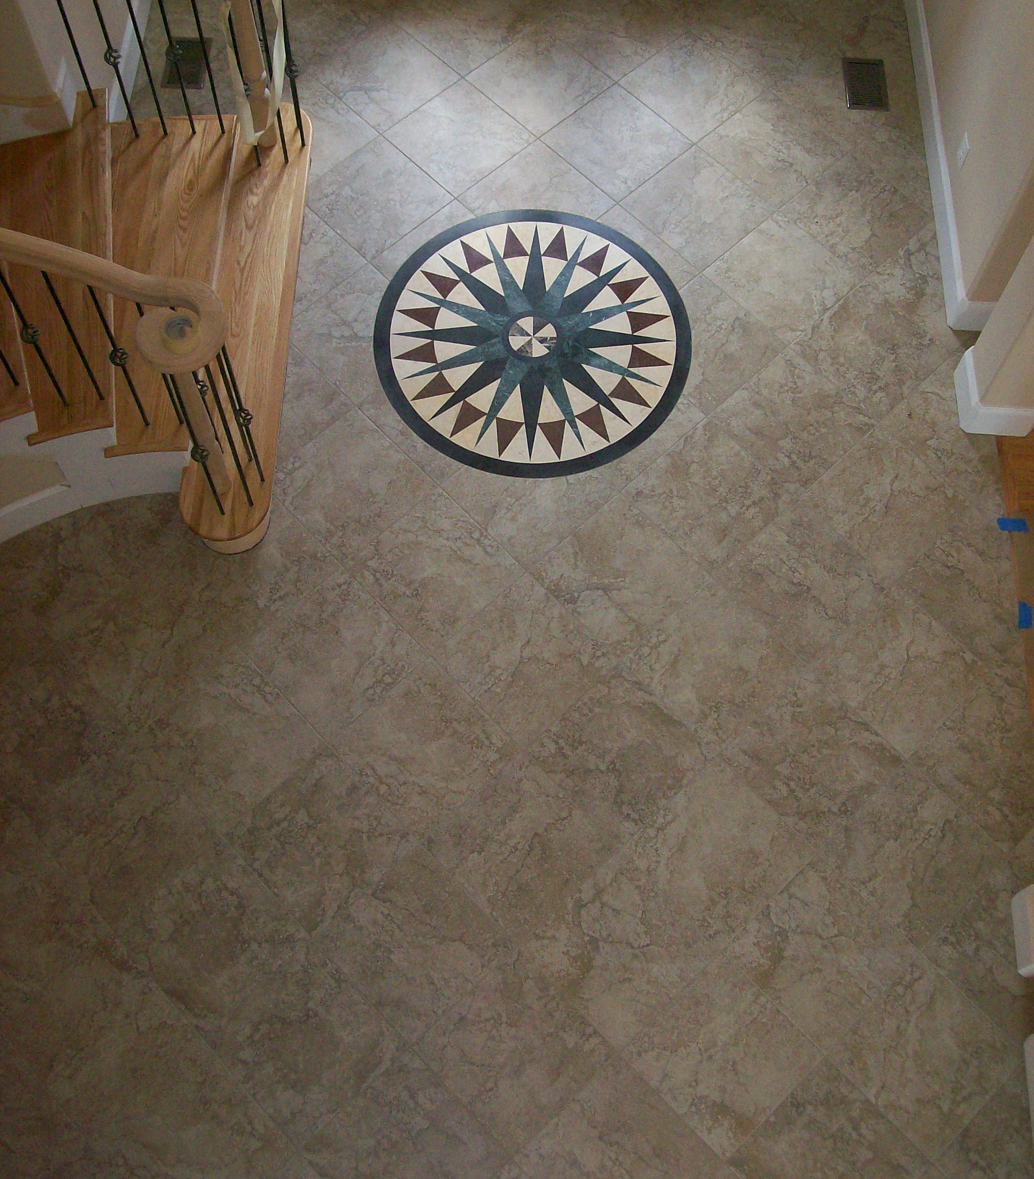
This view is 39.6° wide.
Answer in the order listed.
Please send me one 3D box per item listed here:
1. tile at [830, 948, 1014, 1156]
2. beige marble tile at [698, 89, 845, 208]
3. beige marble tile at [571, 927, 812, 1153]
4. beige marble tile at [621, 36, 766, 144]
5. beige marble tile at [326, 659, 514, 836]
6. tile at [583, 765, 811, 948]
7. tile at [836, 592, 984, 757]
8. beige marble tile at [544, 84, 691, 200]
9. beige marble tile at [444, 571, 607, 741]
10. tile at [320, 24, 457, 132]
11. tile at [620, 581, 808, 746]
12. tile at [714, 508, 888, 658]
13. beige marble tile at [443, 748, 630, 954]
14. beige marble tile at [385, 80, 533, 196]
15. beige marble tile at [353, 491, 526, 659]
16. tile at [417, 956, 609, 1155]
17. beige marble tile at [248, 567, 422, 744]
[{"bbox_3d":[1.273,1.450,4.468,0.457,0.012,0.457,-41,73,-17],"label":"tile"},{"bbox_3d":[1.050,-1.791,5.845,0.457,0.012,0.457,-41,73,-17],"label":"beige marble tile"},{"bbox_3d":[0.639,1.442,4.458,0.457,0.012,0.457,-41,73,-17],"label":"beige marble tile"},{"bbox_3d":[0.737,-2.092,5.975,0.457,0.012,0.457,-41,73,-17],"label":"beige marble tile"},{"bbox_3d":[-0.307,0.530,4.854,0.459,0.012,0.459,-41,73,-17],"label":"beige marble tile"},{"bbox_3d":[0.662,0.858,4.711,0.457,0.012,0.457,-41,73,-17],"label":"tile"},{"bbox_3d":[1.338,0.279,5.002,0.457,0.010,0.457,-41,73,-17],"label":"tile"},{"bbox_3d":[0.410,-1.825,5.867,0.457,0.012,0.457,-41,73,-17],"label":"beige marble tile"},{"bbox_3d":[0.028,0.241,4.985,0.459,0.012,0.459,-41,73,-17],"label":"beige marble tile"},{"bbox_3d":[-0.550,-2.159,6.021,0.459,0.012,0.459,-41,73,-17],"label":"tile"},{"bbox_3d":[0.682,0.261,4.970,0.457,0.012,0.457,-41,73,-17],"label":"tile"},{"bbox_3d":[1.026,-0.031,5.130,0.457,0.010,0.457,-41,73,-17],"label":"tile"},{"bbox_3d":[0.029,0.839,4.665,0.457,0.012,0.457,-41,73,-17],"label":"beige marble tile"},{"bbox_3d":[-0.235,-1.859,5.900,0.457,0.010,0.457,-41,73,-17],"label":"beige marble tile"},{"bbox_3d":[-0.290,-0.069,5.056,0.457,0.012,0.457,-41,73,-17],"label":"beige marble tile"},{"bbox_3d":[-0.007,1.430,4.466,0.459,0.012,0.459,-41,73,-17],"label":"tile"},{"bbox_3d":[-0.626,0.220,4.960,0.457,0.012,0.457,-41,73,-17],"label":"beige marble tile"}]

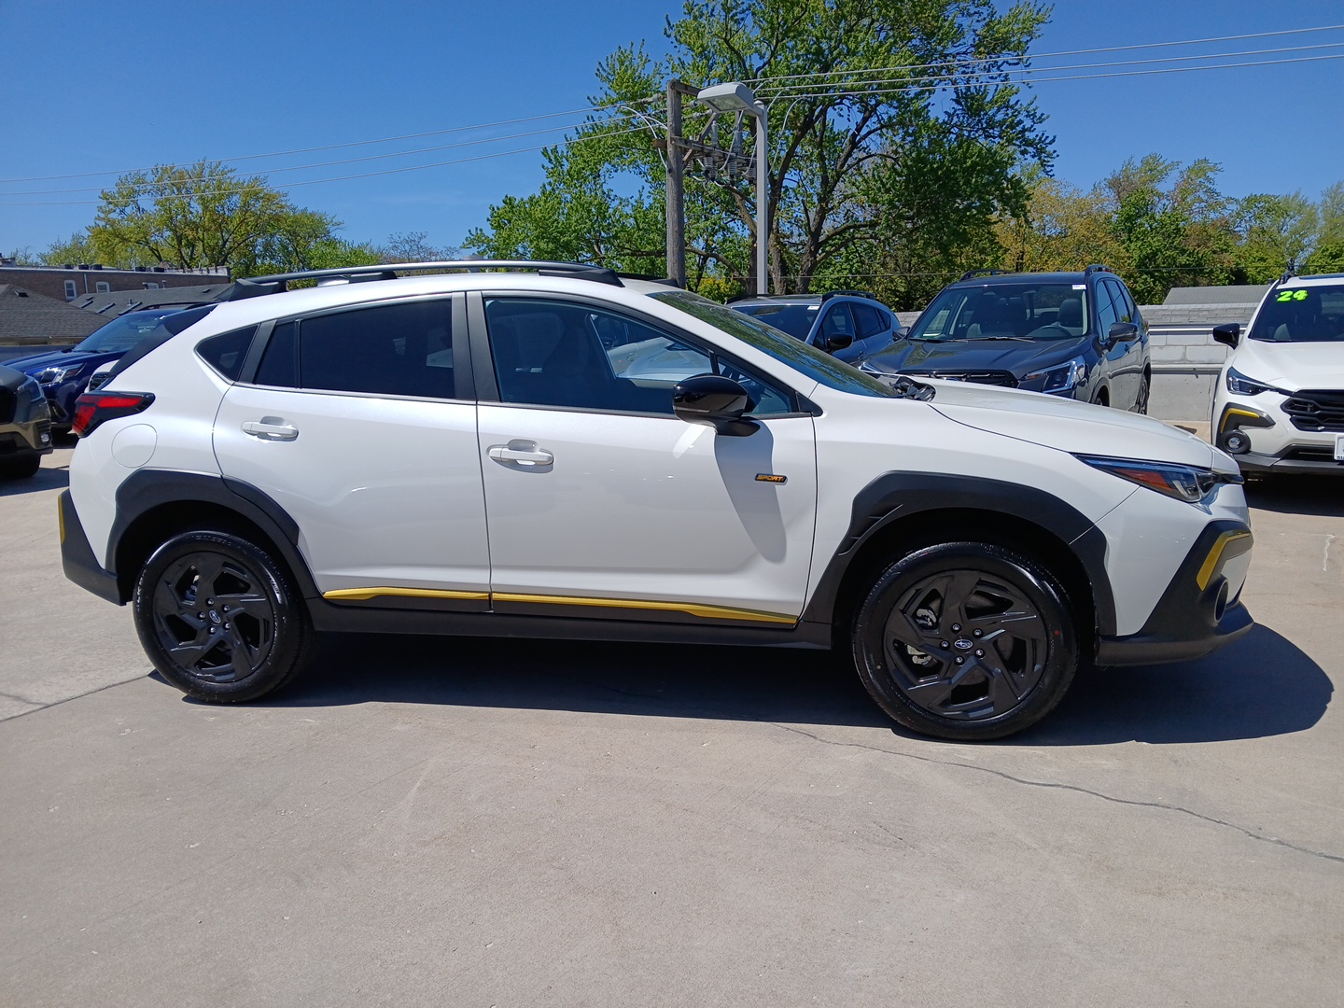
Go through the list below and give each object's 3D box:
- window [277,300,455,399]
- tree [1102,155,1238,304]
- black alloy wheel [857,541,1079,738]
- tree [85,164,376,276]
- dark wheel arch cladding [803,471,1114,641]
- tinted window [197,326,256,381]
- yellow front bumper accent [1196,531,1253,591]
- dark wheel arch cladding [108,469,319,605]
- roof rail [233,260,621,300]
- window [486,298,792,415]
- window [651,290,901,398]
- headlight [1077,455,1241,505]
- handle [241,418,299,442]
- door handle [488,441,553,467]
[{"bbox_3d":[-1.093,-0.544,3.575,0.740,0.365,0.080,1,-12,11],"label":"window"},{"bbox_3d":[24.335,-12.008,50.138,7.000,10.171,6.500,4,13,25],"label":"tree"},{"bbox_3d":[0.951,0.429,3.299,0.700,0.700,0.225,1,12,11],"label":"black alloy wheel"},{"bbox_3d":[-29.153,-15.749,67.342,18.000,13.598,16.000,-6,12,-22],"label":"tree"},{"bbox_3d":[0.900,0.166,3.197,0.965,0.555,0.140,1,12,11],"label":"dark wheel arch cladding"},{"bbox_3d":[-1.625,-0.547,3.669,0.245,0.210,0.060,2,-10,19],"label":"tinted window"},{"bbox_3d":[1.751,0.168,3.216,0.220,0.170,0.250,1,11,11],"label":"yellow front bumper accent"},{"bbox_3d":[-1.694,0.118,3.691,0.860,0.500,0.130,1,12,11],"label":"dark wheel arch cladding"},{"bbox_3d":[-0.922,-0.811,3.655,1.560,0.120,0.080,1,11,11],"label":"roof rail"},{"bbox_3d":[-0.133,-0.500,3.391,1.070,0.430,0.090,1,-12,11],"label":"window"},{"bbox_3d":[0.472,-0.634,4.019,1.000,0.140,1.380,27,15,5],"label":"window"},{"bbox_3d":[1.550,-0.104,3.263,0.540,0.175,0.340,1,11,11],"label":"headlight"},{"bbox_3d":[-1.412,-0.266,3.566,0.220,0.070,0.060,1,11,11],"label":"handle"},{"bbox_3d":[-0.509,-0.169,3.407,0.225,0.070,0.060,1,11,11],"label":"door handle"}]

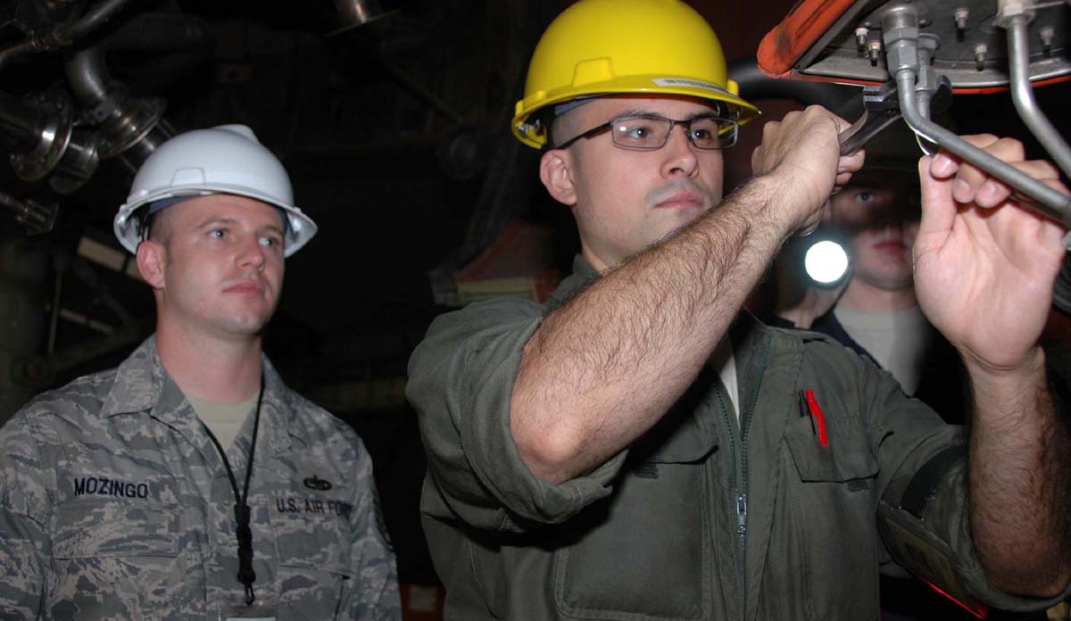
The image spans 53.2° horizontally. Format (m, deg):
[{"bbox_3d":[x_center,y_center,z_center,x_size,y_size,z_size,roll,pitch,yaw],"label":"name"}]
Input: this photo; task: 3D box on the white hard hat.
[{"bbox_3d":[-0.398,-0.159,1.345,0.280,0.168,0.226,-19,-25,36],"label":"white hard hat"}]

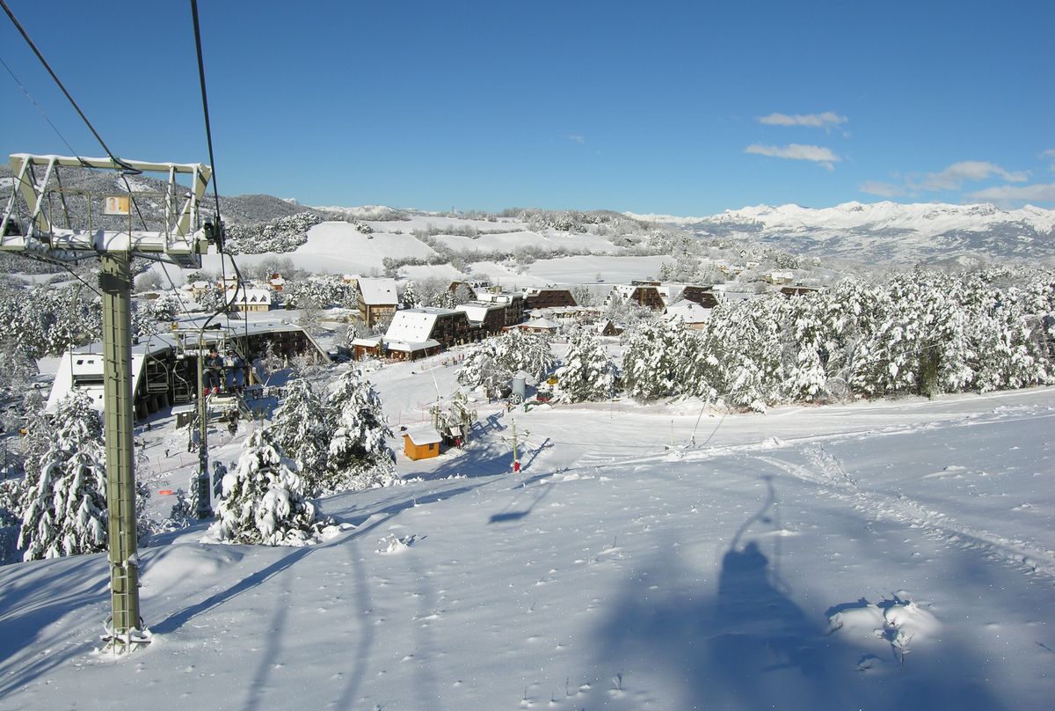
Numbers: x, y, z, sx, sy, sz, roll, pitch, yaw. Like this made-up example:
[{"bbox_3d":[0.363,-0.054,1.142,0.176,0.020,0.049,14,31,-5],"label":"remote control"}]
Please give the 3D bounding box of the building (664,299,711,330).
[{"bbox_3d":[60.760,-15.148,277.000,15.000,11.500,13.000,-2,8,-20],"label":"building"}]

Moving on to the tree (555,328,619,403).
[{"bbox_3d":[11.630,1.460,149.000,12.000,14.500,11.800,2,8,0],"label":"tree"}]

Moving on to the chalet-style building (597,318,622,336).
[{"bbox_3d":[27.870,-9.688,248.000,6.800,6.200,8.000,-1,8,-14],"label":"chalet-style building"}]

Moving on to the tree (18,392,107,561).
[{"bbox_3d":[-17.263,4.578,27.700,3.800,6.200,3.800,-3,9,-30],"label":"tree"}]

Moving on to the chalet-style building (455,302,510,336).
[{"bbox_3d":[-16.503,-13.718,270.000,13.000,12.000,22.000,5,8,24],"label":"chalet-style building"}]

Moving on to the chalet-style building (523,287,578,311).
[{"bbox_3d":[12.214,-31.186,402.000,28.000,12.000,14.000,-1,8,-17],"label":"chalet-style building"}]

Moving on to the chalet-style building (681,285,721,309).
[{"bbox_3d":[91.391,-29.847,385.000,22.000,13.000,14.000,0,8,-3],"label":"chalet-style building"}]

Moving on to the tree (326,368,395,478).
[{"bbox_3d":[-13.166,5.287,57.500,4.900,8.500,4.900,1,8,0],"label":"tree"}]

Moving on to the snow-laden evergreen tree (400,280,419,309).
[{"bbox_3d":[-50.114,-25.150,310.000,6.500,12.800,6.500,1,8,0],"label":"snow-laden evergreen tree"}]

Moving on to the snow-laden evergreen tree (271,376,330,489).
[{"bbox_3d":[-17.264,6.091,56.000,4.700,8.600,4.700,1,8,0],"label":"snow-laden evergreen tree"}]

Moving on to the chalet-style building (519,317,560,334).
[{"bbox_3d":[4.643,-11.436,282.000,13.500,5.800,11.500,5,8,20],"label":"chalet-style building"}]

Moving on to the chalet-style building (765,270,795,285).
[{"bbox_3d":[196.829,-60.687,570.000,19.000,11.000,11.000,2,8,3],"label":"chalet-style building"}]

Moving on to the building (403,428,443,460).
[{"bbox_3d":[-15.010,12.572,104.500,4.400,3.100,3.000,-4,10,-38],"label":"building"}]

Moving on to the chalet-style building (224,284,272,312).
[{"bbox_3d":[-124.414,-25.586,325.000,19.000,11.500,11.000,-1,8,-13],"label":"chalet-style building"}]

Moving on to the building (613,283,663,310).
[{"bbox_3d":[57.776,-29.459,380.000,25.000,15.000,15.000,-2,8,-18],"label":"building"}]

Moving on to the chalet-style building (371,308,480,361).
[{"bbox_3d":[-30.408,-7.080,226.000,16.000,12.700,37.000,5,8,24],"label":"chalet-style building"}]

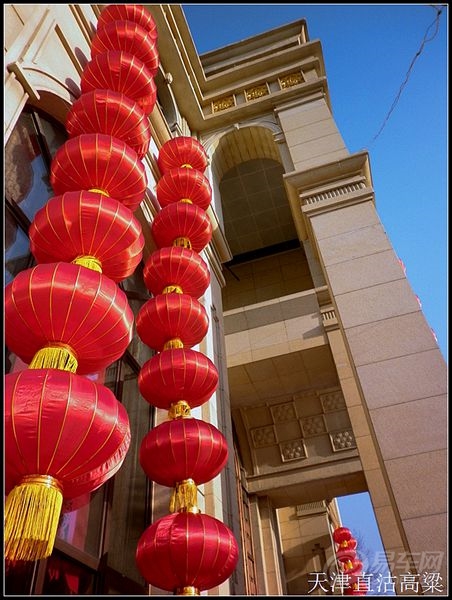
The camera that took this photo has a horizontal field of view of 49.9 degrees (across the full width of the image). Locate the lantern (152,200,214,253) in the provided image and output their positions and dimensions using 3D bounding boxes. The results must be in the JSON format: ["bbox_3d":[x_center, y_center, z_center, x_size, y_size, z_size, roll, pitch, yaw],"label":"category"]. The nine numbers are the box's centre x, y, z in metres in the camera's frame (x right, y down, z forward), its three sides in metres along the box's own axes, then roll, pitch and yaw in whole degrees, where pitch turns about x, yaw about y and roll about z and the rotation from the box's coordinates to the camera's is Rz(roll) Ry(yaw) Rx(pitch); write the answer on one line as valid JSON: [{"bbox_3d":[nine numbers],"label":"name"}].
[{"bbox_3d":[-0.450,-0.707,5.044,0.620,0.409,0.620,-3,-43,-3],"label":"lantern"}]

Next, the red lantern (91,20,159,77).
[{"bbox_3d":[-0.946,-2.274,4.571,0.620,0.409,0.620,-3,-43,-3],"label":"red lantern"}]

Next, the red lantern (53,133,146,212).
[{"bbox_3d":[-1.054,-1.005,4.093,0.800,0.568,0.800,-3,-43,-3],"label":"red lantern"}]

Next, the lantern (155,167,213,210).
[{"bbox_3d":[-0.468,-1.196,5.512,0.620,0.409,0.620,-3,-43,-3],"label":"lantern"}]

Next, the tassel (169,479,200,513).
[{"bbox_3d":[-0.277,1.296,3.206,0.171,0.236,0.171,-15,-44,10],"label":"tassel"}]

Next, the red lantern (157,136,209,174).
[{"bbox_3d":[-0.524,-1.715,6.023,0.620,0.409,0.620,-3,-43,-3],"label":"red lantern"}]

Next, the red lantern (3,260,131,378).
[{"bbox_3d":[-0.958,0.129,2.931,0.800,0.568,0.800,-3,-43,-3],"label":"red lantern"}]

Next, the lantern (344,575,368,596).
[{"bbox_3d":[4.897,10.732,18.240,0.800,0.568,0.800,-15,-44,10],"label":"lantern"}]

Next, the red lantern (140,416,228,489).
[{"bbox_3d":[-0.291,1.078,3.406,0.620,0.409,0.620,-3,-43,-3],"label":"red lantern"}]

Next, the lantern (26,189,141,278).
[{"bbox_3d":[-0.770,-0.319,2.723,0.620,0.409,0.620,-3,-43,-3],"label":"lantern"}]

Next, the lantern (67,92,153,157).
[{"bbox_3d":[-1.114,-1.599,4.652,0.800,0.568,0.800,-3,-43,-3],"label":"lantern"}]

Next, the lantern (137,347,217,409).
[{"bbox_3d":[-0.368,0.641,3.806,0.620,0.409,0.620,-3,-43,-3],"label":"lantern"}]

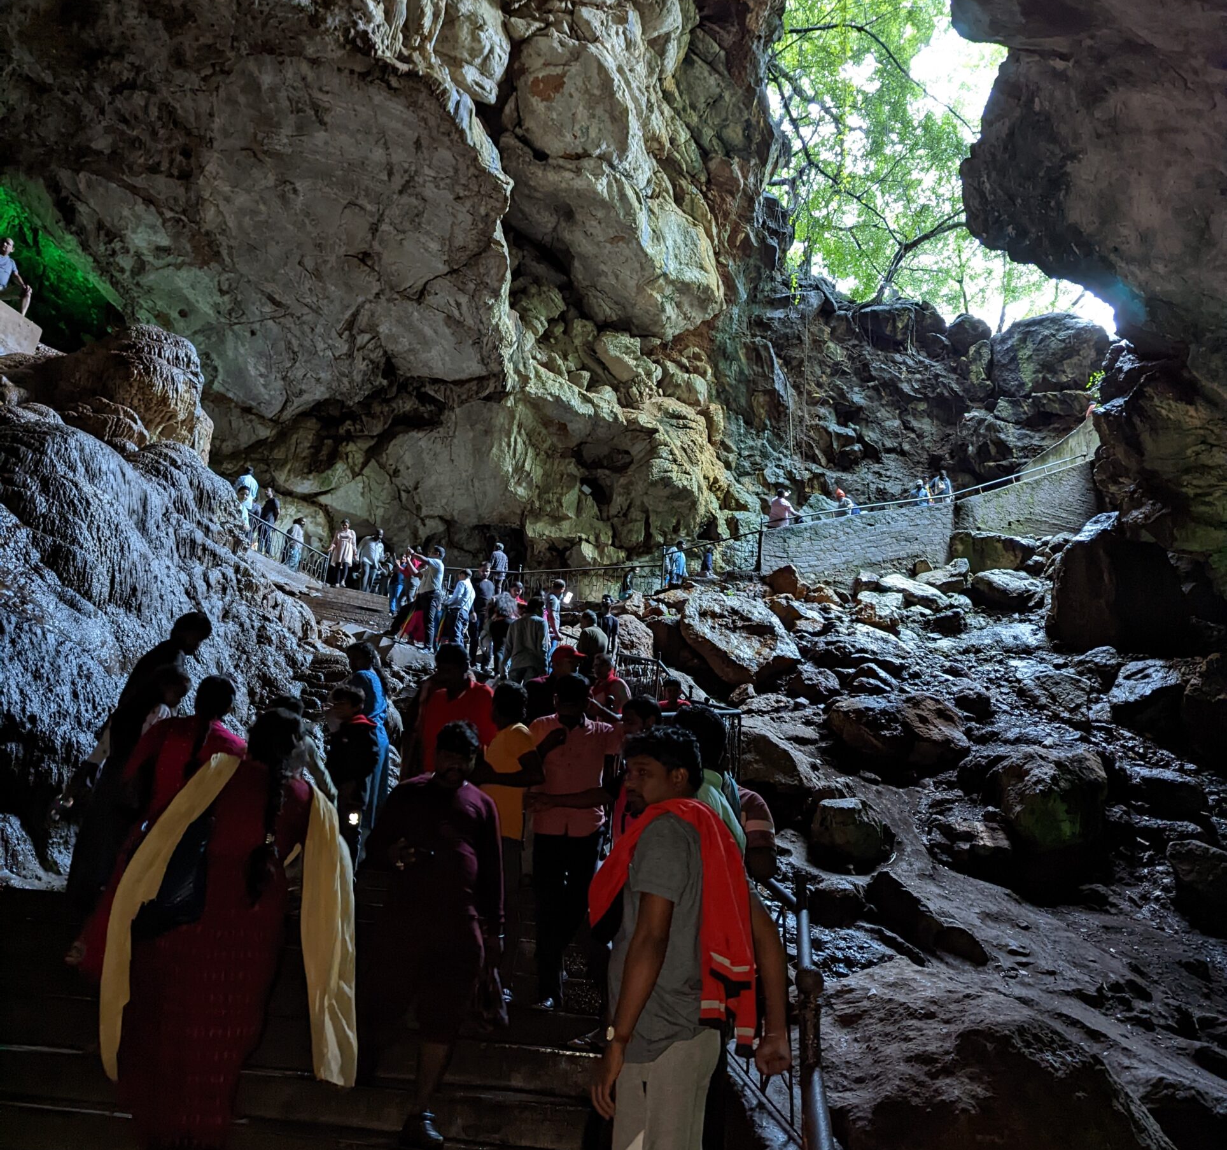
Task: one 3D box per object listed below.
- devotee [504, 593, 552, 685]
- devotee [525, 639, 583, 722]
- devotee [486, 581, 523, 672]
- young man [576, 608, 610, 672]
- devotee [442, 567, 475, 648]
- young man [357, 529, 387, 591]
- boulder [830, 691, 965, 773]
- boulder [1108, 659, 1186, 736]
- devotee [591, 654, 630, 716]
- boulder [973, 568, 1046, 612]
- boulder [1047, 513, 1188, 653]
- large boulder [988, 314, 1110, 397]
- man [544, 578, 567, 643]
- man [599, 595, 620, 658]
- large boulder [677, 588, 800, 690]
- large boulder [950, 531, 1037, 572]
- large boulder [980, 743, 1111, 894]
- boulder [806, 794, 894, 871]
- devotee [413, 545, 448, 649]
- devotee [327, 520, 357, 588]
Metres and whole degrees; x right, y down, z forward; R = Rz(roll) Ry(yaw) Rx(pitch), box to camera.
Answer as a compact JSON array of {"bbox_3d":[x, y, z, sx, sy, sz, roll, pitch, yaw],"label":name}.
[{"bbox_3d":[-1.063,1.056,13.684,0.550,1.670,0.400,-1,-15,10],"label":"devotee"},{"bbox_3d":[-0.456,1.340,8.504,0.340,1.680,0.500,12,-18,-40],"label":"devotee"},{"bbox_3d":[-1.740,0.869,18.011,0.500,1.620,0.420,-9,-17,36],"label":"devotee"},{"bbox_3d":[-0.298,1.235,13.785,0.460,1.660,0.330,12,-18,-34],"label":"young man"},{"bbox_3d":[-2.559,0.686,18.607,0.420,1.650,0.500,-11,-18,40],"label":"devotee"},{"bbox_3d":[-5.380,-0.269,24.797,0.450,1.570,0.500,-9,-18,34],"label":"young man"},{"bbox_3d":[3.018,1.681,12.000,1.420,0.800,1.100,-3,-14,14],"label":"boulder"},{"bbox_3d":[6.703,1.558,14.200,0.850,0.720,0.850,2,-15,0],"label":"boulder"},{"bbox_3d":[-0.063,1.528,9.982,0.400,1.680,0.500,12,-18,-34],"label":"devotee"},{"bbox_3d":[7.687,0.309,22.000,1.300,0.650,1.100,2,-15,0],"label":"boulder"},{"bbox_3d":[8.678,0.121,19.500,2.100,2.200,1.900,-5,-15,24],"label":"boulder"},{"bbox_3d":[15.416,-7.719,40.000,3.700,2.750,3.000,-5,-15,22],"label":"large boulder"},{"bbox_3d":[-0.852,0.875,15.982,0.350,1.680,0.450,6,-16,-14],"label":"man"},{"bbox_3d":[-0.077,1.089,16.807,0.460,1.650,0.320,-6,-15,26],"label":"man"},{"bbox_3d":[1.709,0.881,15.500,1.620,1.280,1.350,-1,-14,6],"label":"large boulder"},{"bbox_3d":[9.338,-0.563,27.800,1.950,0.950,1.350,-4,-14,19],"label":"large boulder"},{"bbox_3d":[3.591,2.026,9.400,0.950,1.100,0.900,-4,-14,20],"label":"large boulder"},{"bbox_3d":[1.946,2.119,9.300,0.660,0.600,0.620,-2,-14,11],"label":"boulder"},{"bbox_3d":[-2.780,0.366,16.985,0.520,1.660,0.450,0,-15,5],"label":"devotee"},{"bbox_3d":[-6.027,-0.433,24.795,0.600,1.580,0.350,3,-15,-5],"label":"devotee"}]

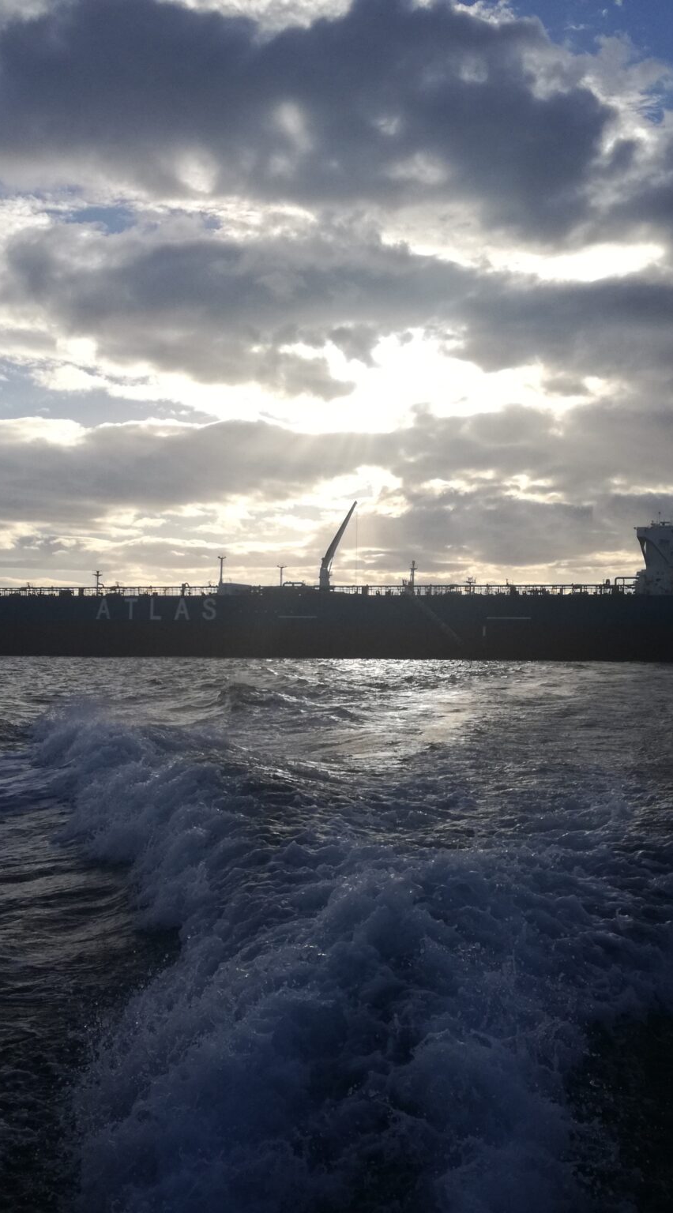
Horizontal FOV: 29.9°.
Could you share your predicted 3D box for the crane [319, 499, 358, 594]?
[{"bbox_3d":[0.607,-14.196,303.178,9.800,22.000,2.900,0,-2,19],"label":"crane"}]

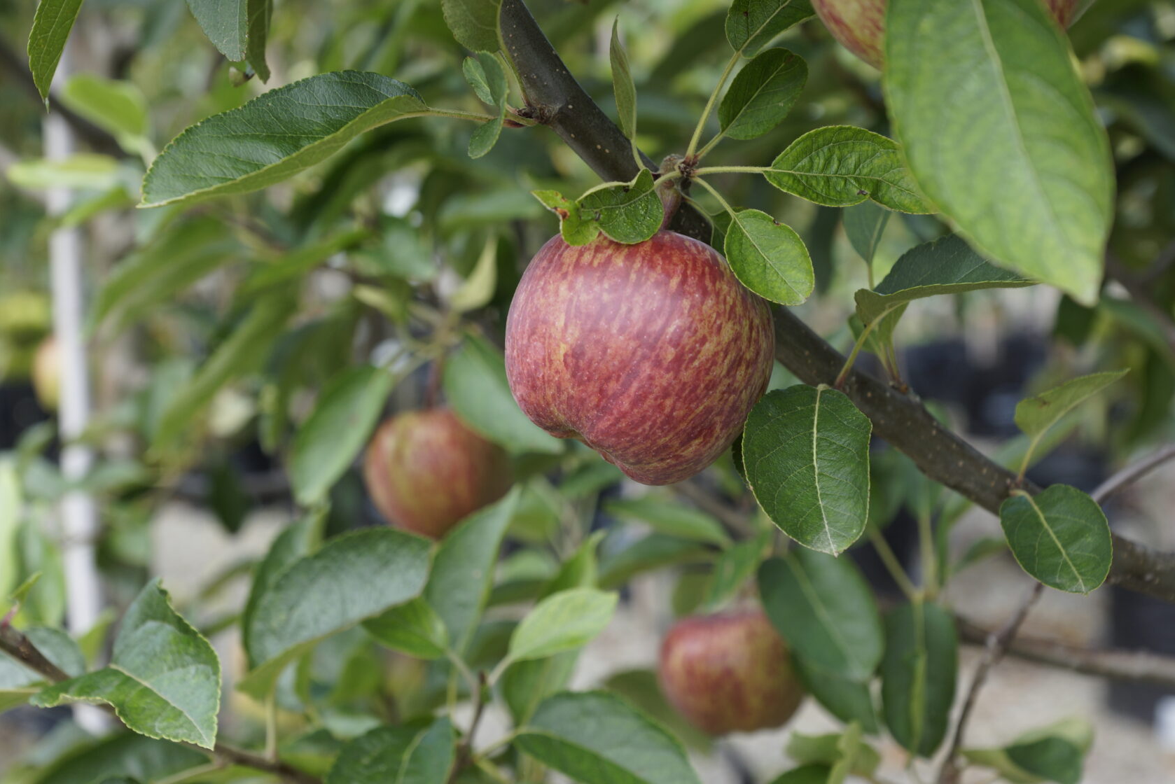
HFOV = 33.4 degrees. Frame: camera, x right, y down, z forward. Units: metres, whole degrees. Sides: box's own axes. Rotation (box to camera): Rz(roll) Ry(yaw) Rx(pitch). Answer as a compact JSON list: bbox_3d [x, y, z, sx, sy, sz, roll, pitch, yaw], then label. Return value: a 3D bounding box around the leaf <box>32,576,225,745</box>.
[{"bbox_3d":[-0.148,0.087,0.635,0.054,0.026,0.050,28,56,26],"label":"leaf"}]

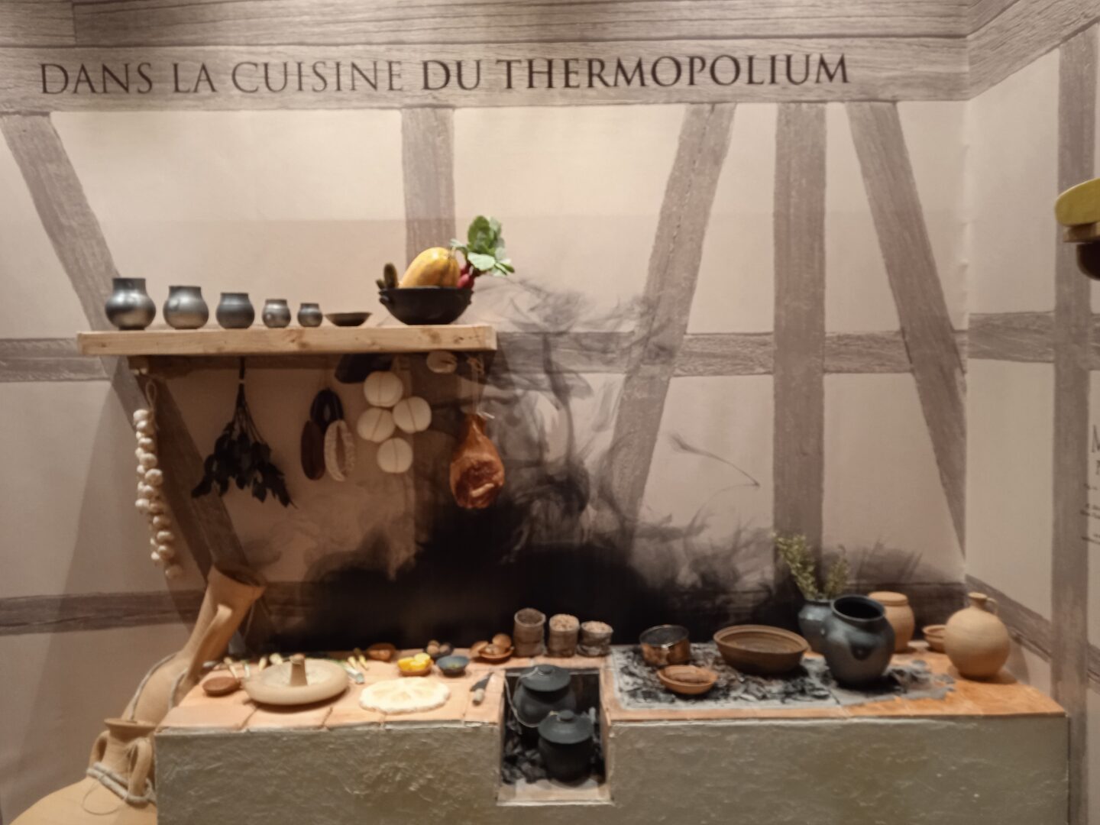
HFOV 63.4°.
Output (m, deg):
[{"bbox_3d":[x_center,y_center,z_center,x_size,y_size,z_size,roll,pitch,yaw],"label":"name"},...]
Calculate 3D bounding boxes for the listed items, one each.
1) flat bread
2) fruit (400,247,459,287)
[{"bbox_3d":[-0.383,0.738,2.343,0.235,0.020,0.210,-1,5,1],"label":"flat bread"},{"bbox_3d":[-0.330,-0.384,2.430,0.175,0.145,0.140,-1,5,1],"label":"fruit"}]

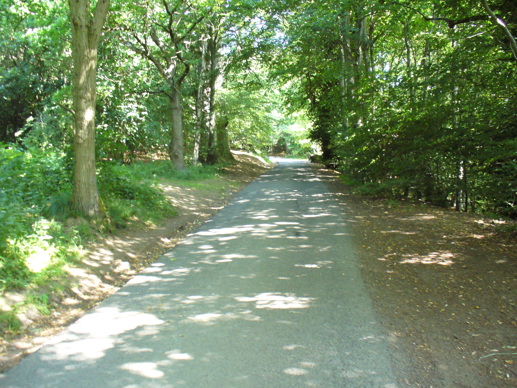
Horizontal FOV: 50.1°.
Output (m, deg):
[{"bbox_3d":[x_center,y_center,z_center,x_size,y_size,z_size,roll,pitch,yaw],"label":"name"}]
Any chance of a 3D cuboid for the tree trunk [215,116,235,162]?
[{"bbox_3d":[-1.692,-2.737,27.500,0.980,2.350,0.950,0,5,0],"label":"tree trunk"}]

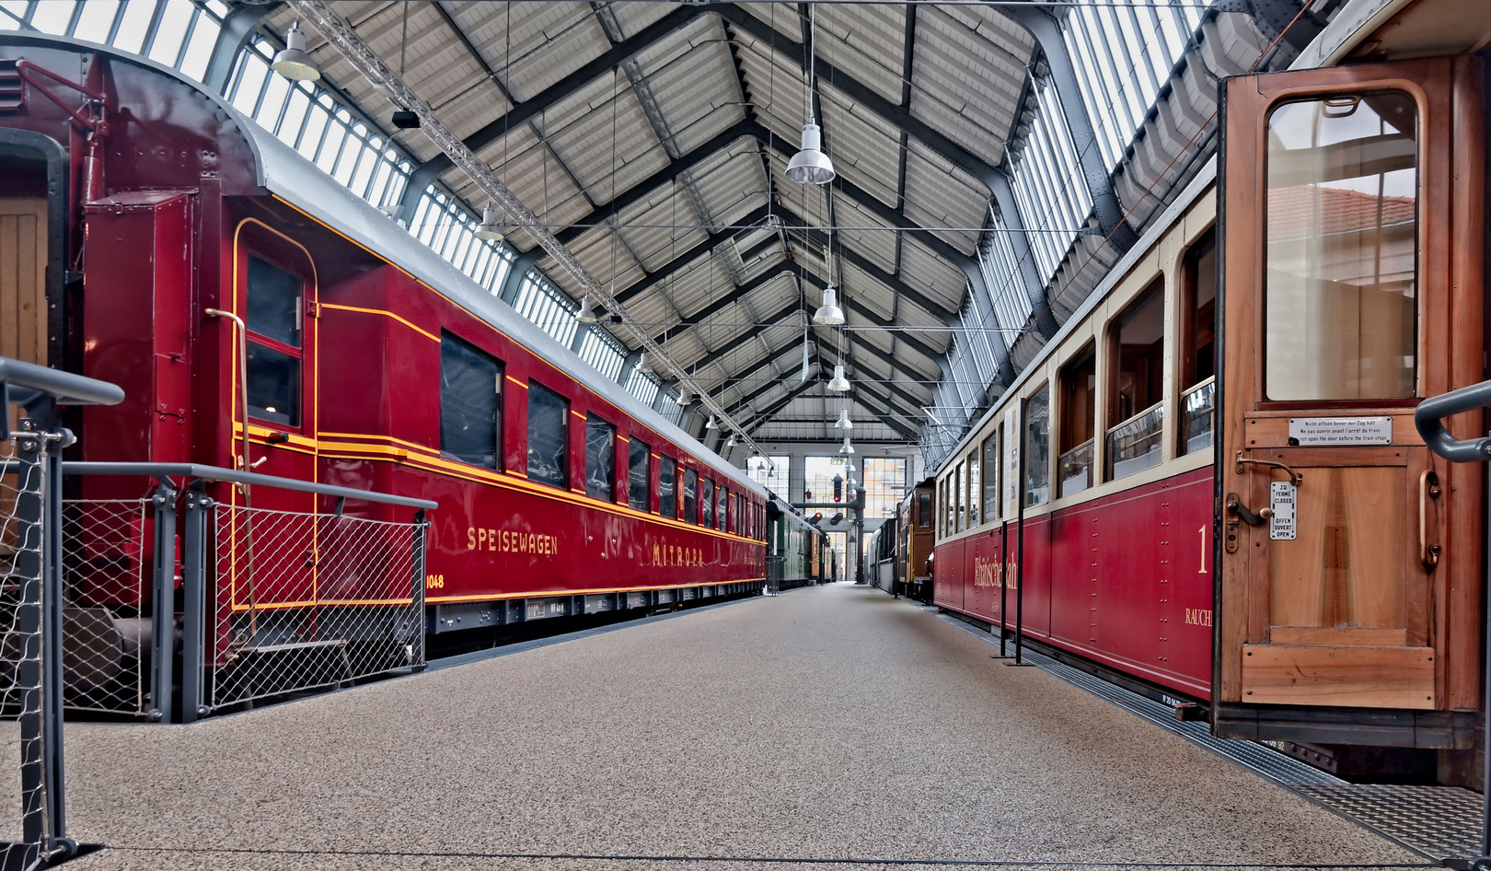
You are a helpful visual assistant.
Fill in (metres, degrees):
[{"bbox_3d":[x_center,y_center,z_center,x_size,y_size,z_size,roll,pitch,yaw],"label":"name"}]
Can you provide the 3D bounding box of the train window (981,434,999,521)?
[{"bbox_3d":[2.877,0.515,11.720,0.070,1.010,1.240,-1,-6,6],"label":"train window"}]

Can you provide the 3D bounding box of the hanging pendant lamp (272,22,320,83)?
[{"bbox_3d":[-5.199,-4.456,11.500,0.490,0.560,0.490,-1,-6,7],"label":"hanging pendant lamp"}]

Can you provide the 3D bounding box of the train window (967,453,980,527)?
[{"bbox_3d":[3.023,0.751,13.200,0.070,1.010,1.230,-1,-6,6],"label":"train window"}]

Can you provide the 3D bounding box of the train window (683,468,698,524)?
[{"bbox_3d":[-0.886,0.988,16.357,0.070,0.900,1.140,-1,-6,8],"label":"train window"}]

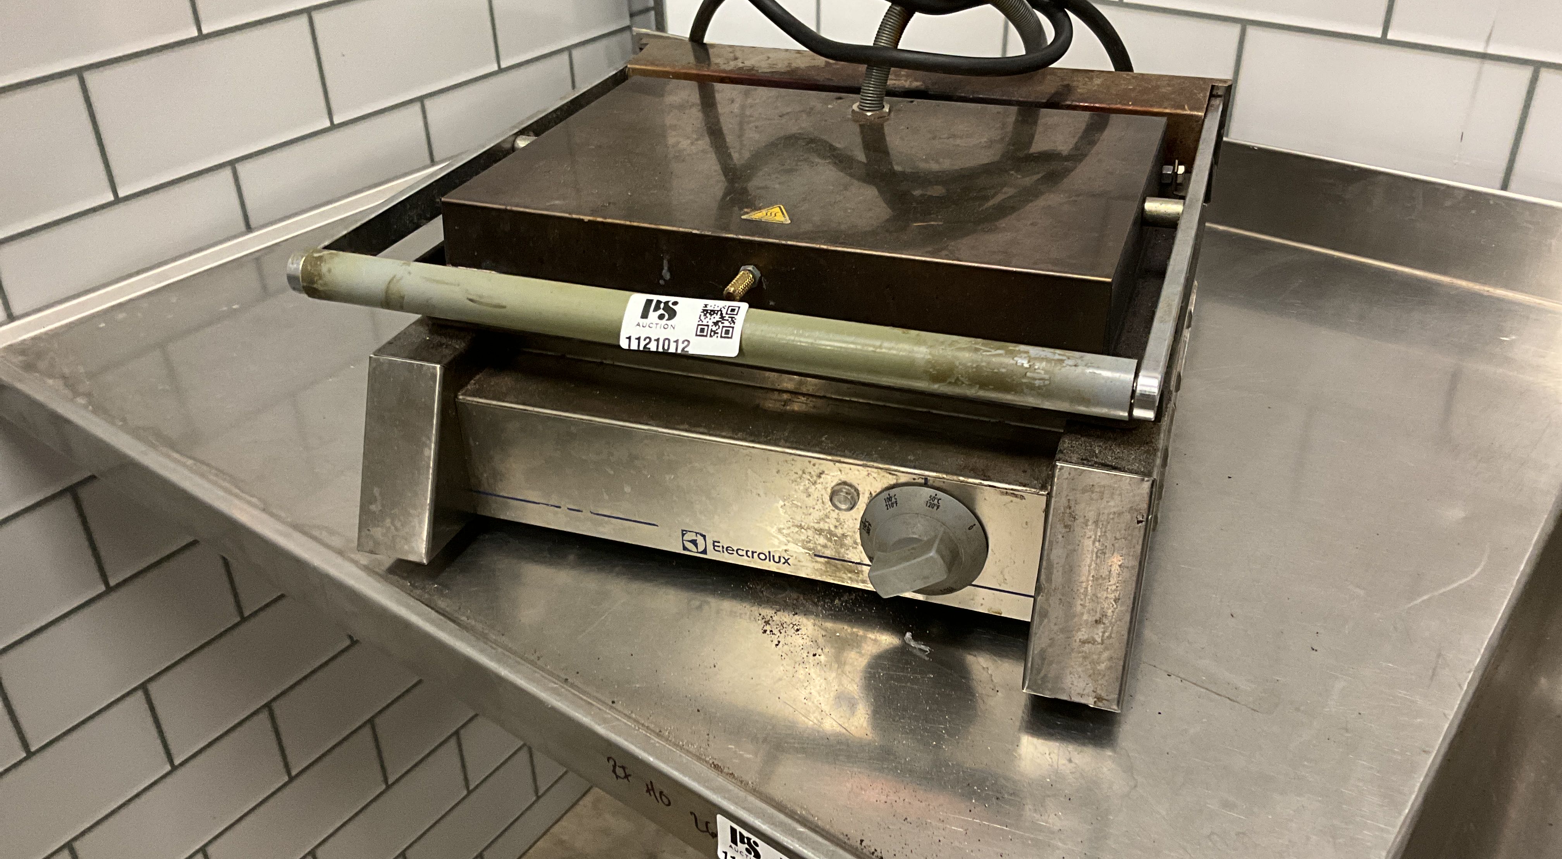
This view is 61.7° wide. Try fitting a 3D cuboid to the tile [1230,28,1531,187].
[{"bbox_3d":[0.437,-0.237,0.970,0.200,0.098,0.010,21,38,33],"label":"tile"}]

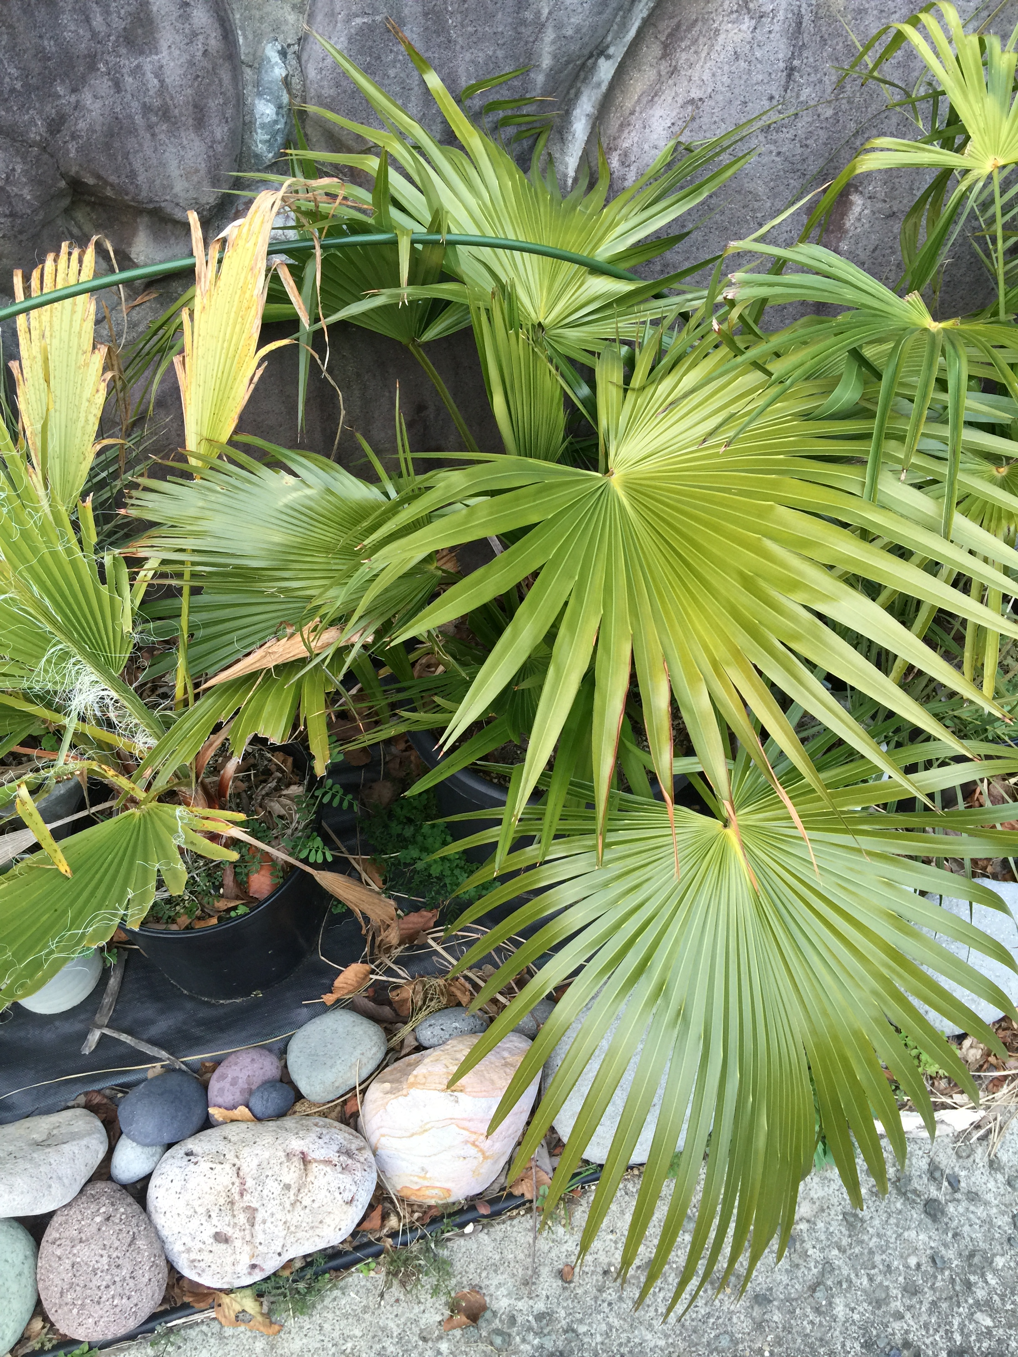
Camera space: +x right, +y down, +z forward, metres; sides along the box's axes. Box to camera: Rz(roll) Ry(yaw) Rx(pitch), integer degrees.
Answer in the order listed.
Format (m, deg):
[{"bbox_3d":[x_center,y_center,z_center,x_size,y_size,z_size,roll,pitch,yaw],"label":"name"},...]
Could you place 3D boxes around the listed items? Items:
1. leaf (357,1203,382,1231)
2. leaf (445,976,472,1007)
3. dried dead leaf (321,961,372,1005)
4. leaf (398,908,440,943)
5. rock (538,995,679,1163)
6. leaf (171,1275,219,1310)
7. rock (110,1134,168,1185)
[{"bbox_3d":[-0.153,0.593,1.250,0.030,0.015,0.030,-3,53,-3],"label":"leaf"},{"bbox_3d":[-0.060,0.372,1.351,0.037,0.030,0.037,0,54,0],"label":"leaf"},{"bbox_3d":[-0.198,0.372,1.385,0.073,0.022,0.035,-34,61,-23],"label":"dried dead leaf"},{"bbox_3d":[-0.113,0.306,1.406,0.058,0.030,0.045,-21,56,-15],"label":"leaf"},{"bbox_3d":[0.131,0.442,1.273,0.195,0.125,0.205,1,54,0],"label":"rock"},{"bbox_3d":[-0.333,0.650,1.200,0.060,0.022,0.025,17,55,11],"label":"leaf"},{"bbox_3d":[-0.409,0.528,1.258,0.065,0.042,0.050,-38,63,-25],"label":"rock"}]

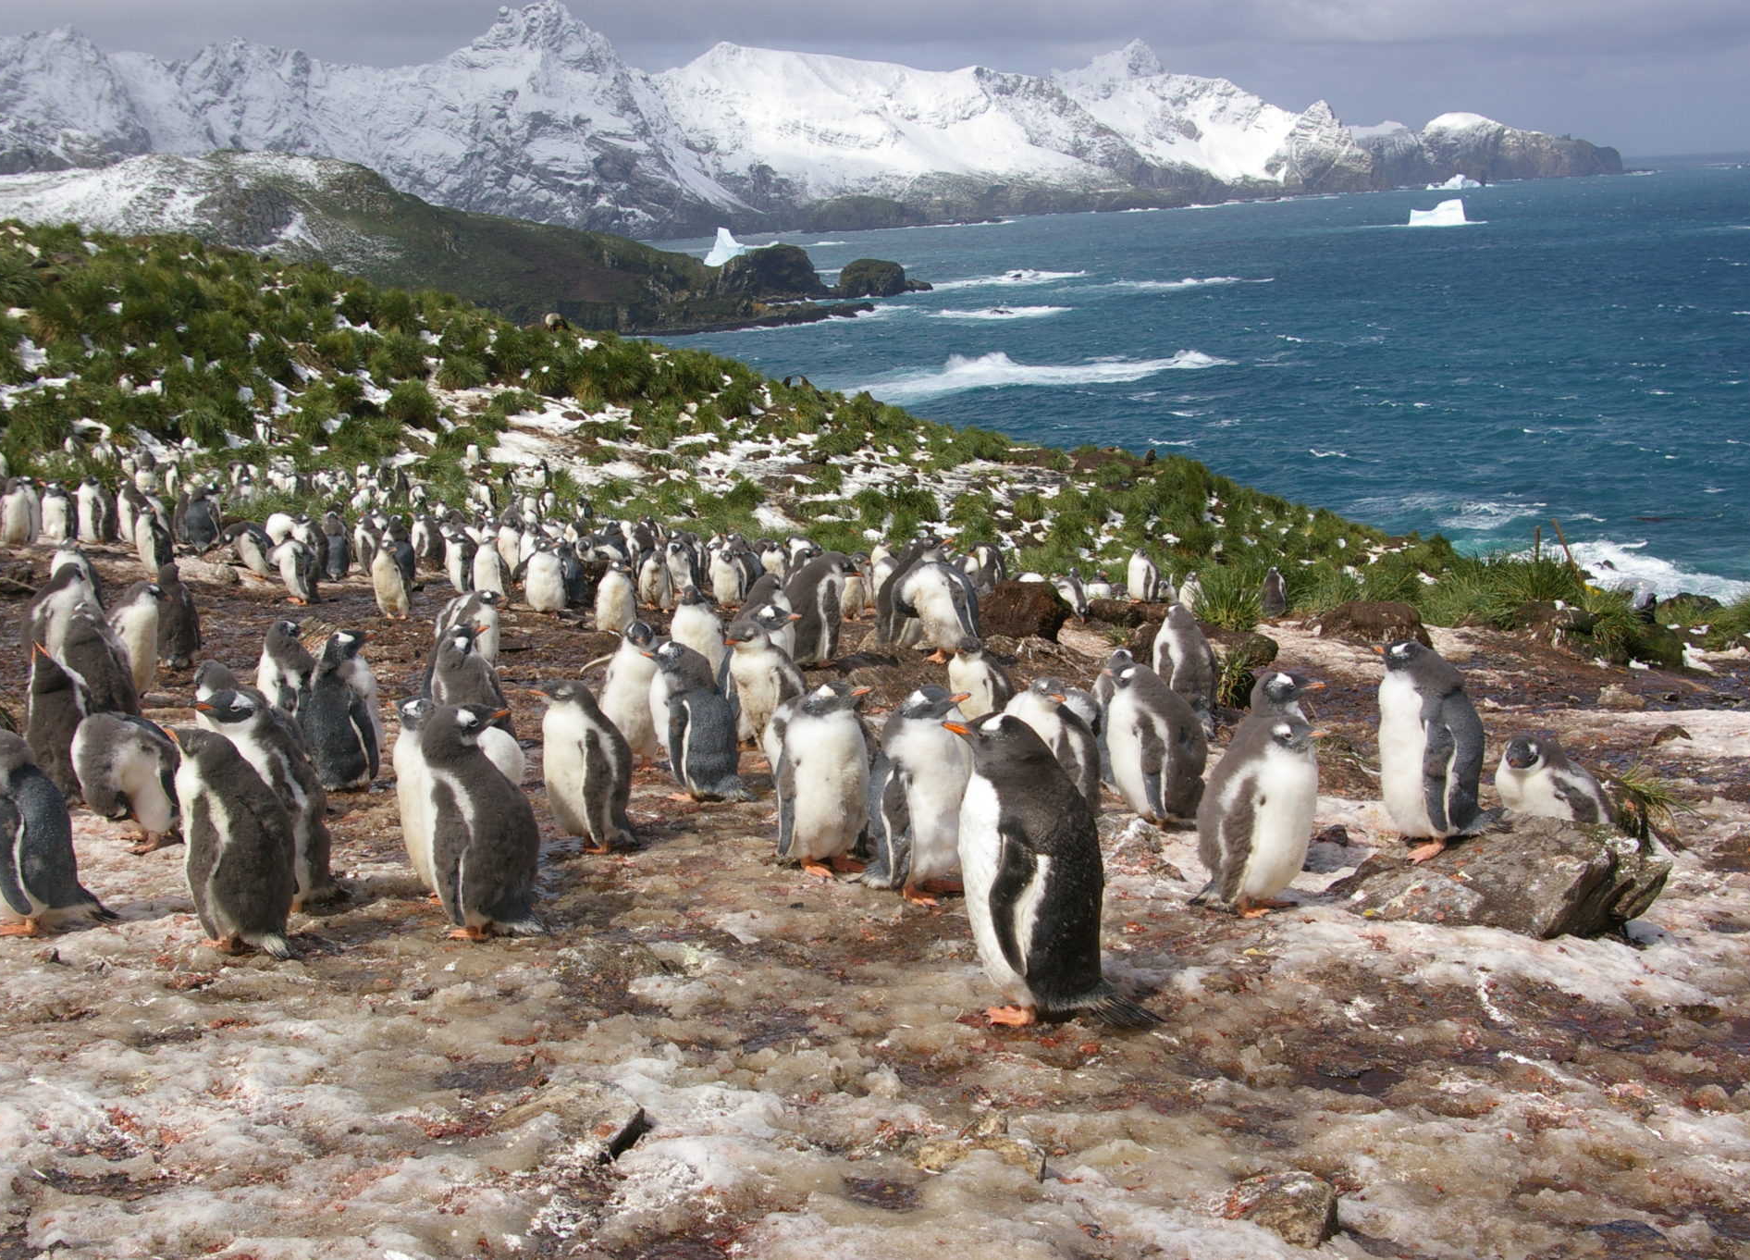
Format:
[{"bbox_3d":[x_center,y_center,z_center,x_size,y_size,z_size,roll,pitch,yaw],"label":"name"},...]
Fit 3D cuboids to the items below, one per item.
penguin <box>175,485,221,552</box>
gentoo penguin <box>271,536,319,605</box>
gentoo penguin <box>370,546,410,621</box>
[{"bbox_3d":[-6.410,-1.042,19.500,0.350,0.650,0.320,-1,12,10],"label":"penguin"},{"bbox_3d":[-4.809,-0.485,17.000,0.360,0.540,0.250,-9,14,-29],"label":"gentoo penguin"},{"bbox_3d":[-4.112,-0.408,17.400,0.300,0.660,0.310,-1,12,6],"label":"gentoo penguin"}]

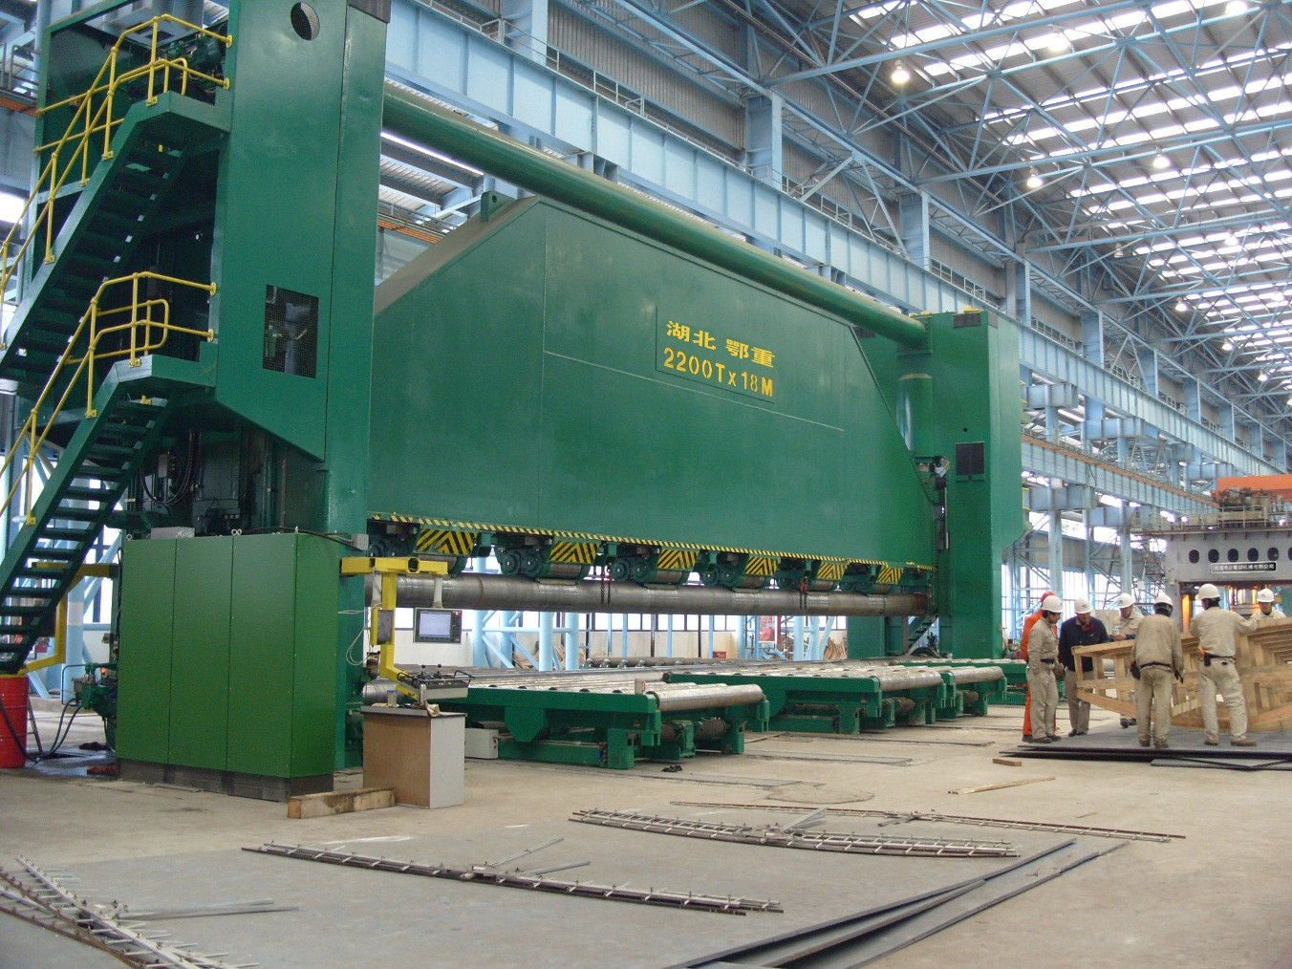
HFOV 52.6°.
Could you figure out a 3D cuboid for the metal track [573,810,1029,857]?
[{"bbox_3d":[0.944,2.494,9.402,3.246,0.070,0.500,-2,-6,26],"label":"metal track"}]

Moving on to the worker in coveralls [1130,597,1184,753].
[{"bbox_3d":[5.826,2.129,14.953,0.560,1.741,0.400,-1,-6,18],"label":"worker in coveralls"}]

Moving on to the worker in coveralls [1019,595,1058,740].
[{"bbox_3d":[4.884,2.254,16.289,0.450,1.823,0.450,0,-6,9],"label":"worker in coveralls"}]

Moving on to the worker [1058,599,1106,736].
[{"bbox_3d":[5.461,2.292,16.402,0.550,1.697,0.400,1,-6,-7],"label":"worker"}]

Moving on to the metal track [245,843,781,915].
[{"bbox_3d":[-0.967,2.316,7.820,3.718,0.070,0.240,-2,-6,28],"label":"metal track"}]

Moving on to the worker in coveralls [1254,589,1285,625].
[{"bbox_3d":[7.994,2.231,16.712,0.540,1.770,0.400,-2,-6,23],"label":"worker in coveralls"}]

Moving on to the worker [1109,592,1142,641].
[{"bbox_3d":[6.582,2.408,17.943,0.540,1.797,0.400,-3,-7,30],"label":"worker"}]

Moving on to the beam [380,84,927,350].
[{"bbox_3d":[1.004,-4.056,22.188,0.460,0.460,17.113,-4,-7,36],"label":"beam"}]

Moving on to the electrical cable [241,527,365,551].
[{"bbox_3d":[-3.227,0.513,12.300,1.300,0.240,0.220,4,-7,-30],"label":"electrical cable"}]

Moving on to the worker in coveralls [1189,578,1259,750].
[{"bbox_3d":[6.740,2.109,15.336,0.720,1.874,0.520,-2,-6,22],"label":"worker in coveralls"}]

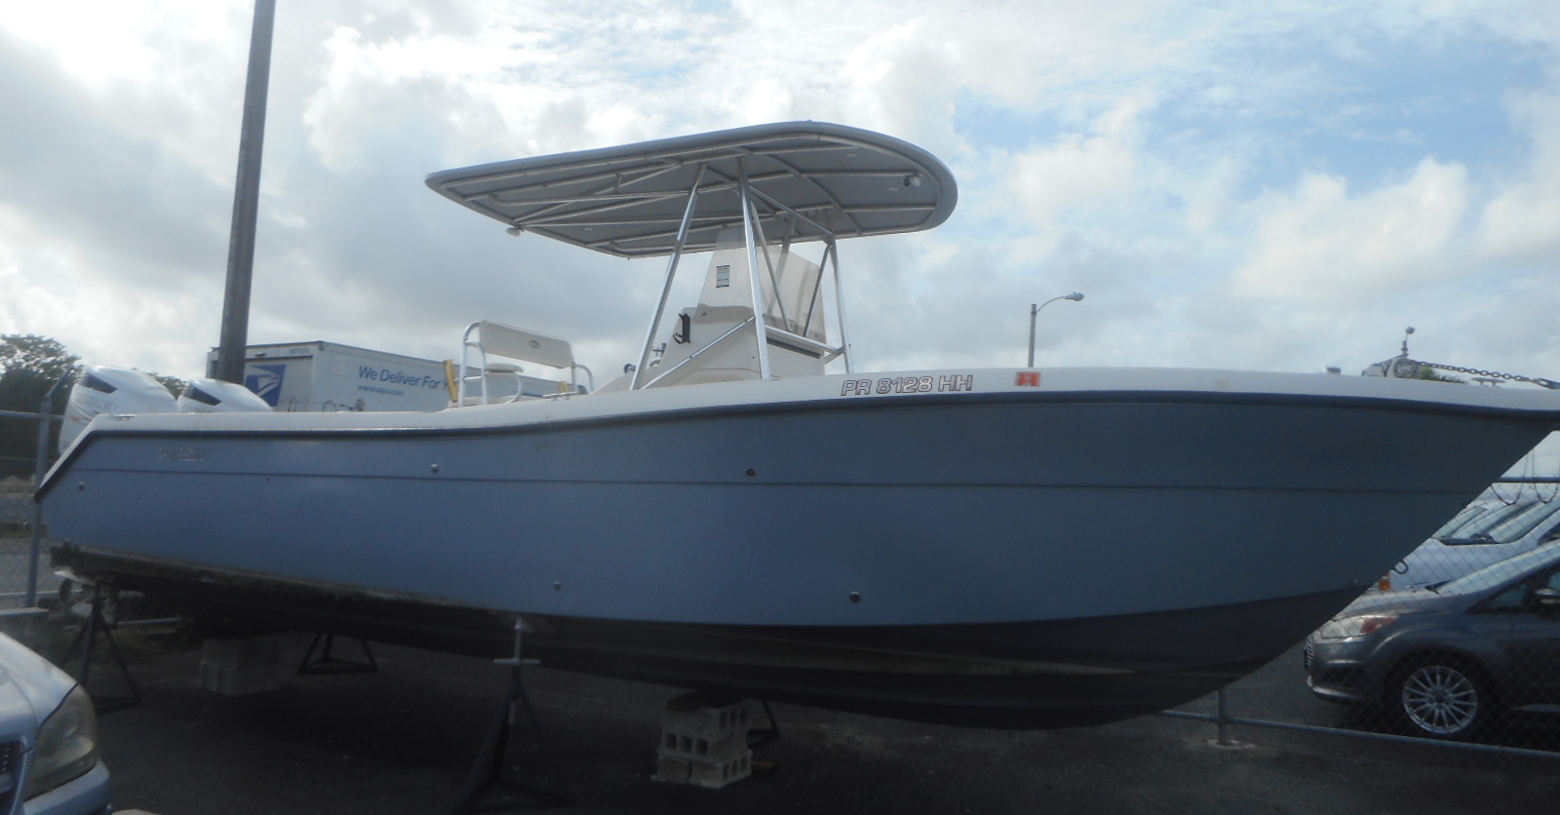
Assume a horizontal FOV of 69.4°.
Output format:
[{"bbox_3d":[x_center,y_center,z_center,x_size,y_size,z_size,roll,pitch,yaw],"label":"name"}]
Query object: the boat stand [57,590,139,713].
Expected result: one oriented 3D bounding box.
[{"bbox_3d":[-4.724,1.604,7.740,0.600,0.870,0.600,2,-5,-10],"label":"boat stand"}]

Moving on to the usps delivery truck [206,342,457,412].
[{"bbox_3d":[-6.221,1.280,21.081,2.450,3.808,8.700,-1,-5,24],"label":"usps delivery truck"}]

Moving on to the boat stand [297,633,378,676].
[{"bbox_3d":[-3.545,1.668,9.090,0.610,0.860,0.580,2,-5,-14],"label":"boat stand"}]

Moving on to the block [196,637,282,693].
[{"bbox_3d":[-3.863,1.828,8.108,0.380,0.400,0.390,-2,-5,30],"label":"block"}]

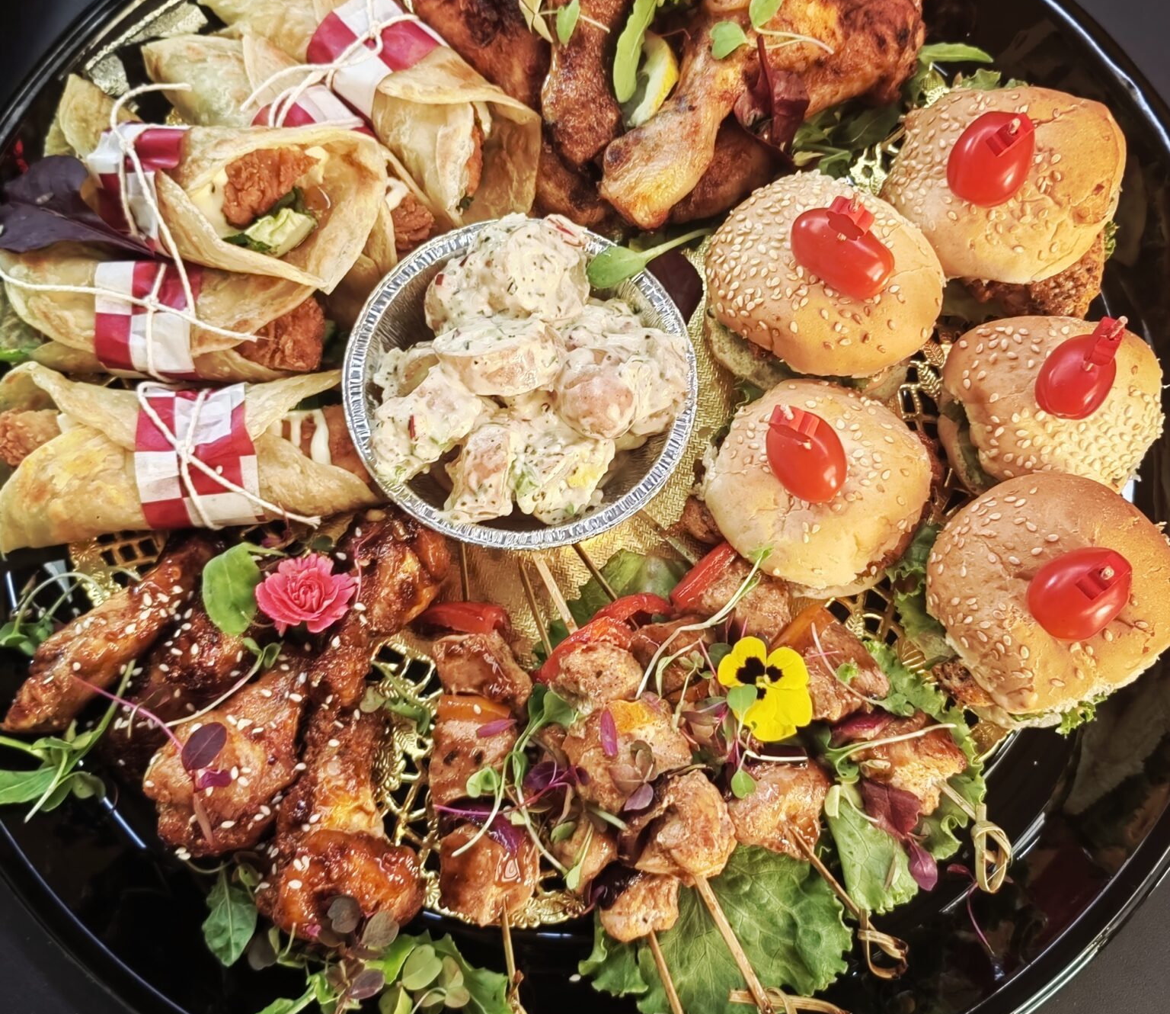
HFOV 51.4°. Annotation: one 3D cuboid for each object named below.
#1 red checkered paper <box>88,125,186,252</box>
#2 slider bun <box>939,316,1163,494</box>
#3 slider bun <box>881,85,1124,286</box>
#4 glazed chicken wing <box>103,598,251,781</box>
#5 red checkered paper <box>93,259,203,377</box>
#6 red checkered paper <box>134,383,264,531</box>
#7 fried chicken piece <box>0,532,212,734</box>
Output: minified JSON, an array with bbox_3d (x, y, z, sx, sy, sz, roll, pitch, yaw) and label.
[{"bbox_3d":[-0.150,-0.108,0.408,0.029,0.034,0.038,7,76,3],"label":"red checkered paper"},{"bbox_3d":[0.137,-0.028,0.358,0.063,0.052,0.061,6,75,0],"label":"slider bun"},{"bbox_3d":[0.143,-0.105,0.415,0.074,0.053,0.074,0,77,-1],"label":"slider bun"},{"bbox_3d":[-0.116,0.052,0.345,0.037,0.027,0.062,29,77,6],"label":"glazed chicken wing"},{"bbox_3d":[-0.132,-0.056,0.368,0.031,0.026,0.034,-5,76,-2],"label":"red checkered paper"},{"bbox_3d":[-0.124,-0.016,0.394,0.034,0.039,0.046,-5,77,-2],"label":"red checkered paper"},{"bbox_3d":[-0.152,0.041,0.389,0.079,0.028,0.030,-41,81,-10],"label":"fried chicken piece"}]

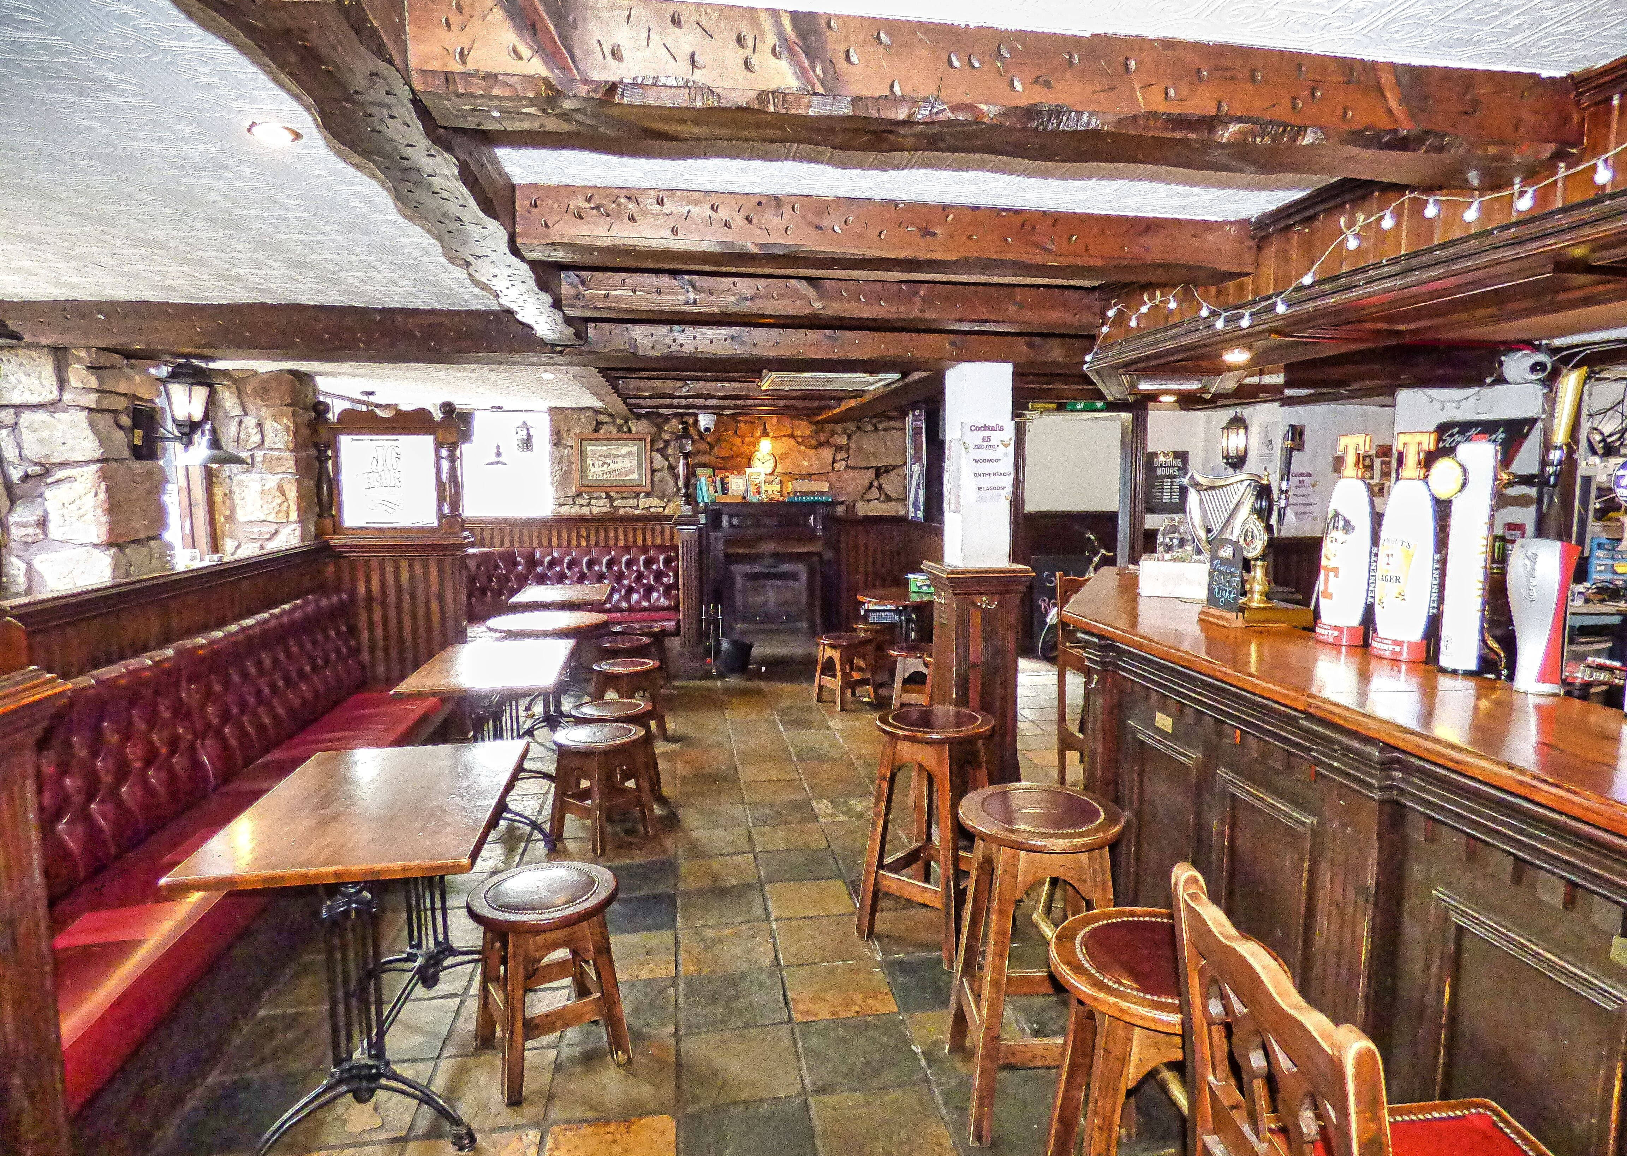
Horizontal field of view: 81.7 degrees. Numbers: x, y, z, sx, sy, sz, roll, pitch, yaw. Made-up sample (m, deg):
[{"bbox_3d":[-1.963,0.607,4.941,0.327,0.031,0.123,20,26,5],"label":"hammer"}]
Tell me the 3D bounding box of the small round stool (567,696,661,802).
[{"bbox_3d":[-0.973,0.849,4.551,0.410,0.451,0.410,0,6,0],"label":"small round stool"}]

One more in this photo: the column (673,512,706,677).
[{"bbox_3d":[-0.951,0.122,7.303,0.250,1.265,0.250,-1,6,-8],"label":"column"}]

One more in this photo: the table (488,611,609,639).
[{"bbox_3d":[-1.453,0.609,5.228,0.655,0.750,0.655,-1,6,-8],"label":"table"}]

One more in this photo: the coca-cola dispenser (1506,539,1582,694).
[{"bbox_3d":[1.592,0.079,2.047,0.145,0.327,0.145,-3,7,-28],"label":"coca-cola dispenser"}]

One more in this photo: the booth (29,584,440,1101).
[{"bbox_3d":[-1.936,0.720,3.250,0.520,0.978,3.150,-1,6,-8],"label":"booth"}]

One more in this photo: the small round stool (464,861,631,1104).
[{"bbox_3d":[-0.703,1.048,2.490,0.380,0.455,0.380,0,6,0],"label":"small round stool"}]

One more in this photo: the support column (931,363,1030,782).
[{"bbox_3d":[0.712,0.092,4.135,0.400,1.997,0.400,-1,6,-8],"label":"support column"}]

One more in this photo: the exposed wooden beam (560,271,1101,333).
[{"bbox_3d":[0.105,-0.931,3.175,1.853,0.140,0.182,-2,6,-13],"label":"exposed wooden beam"}]

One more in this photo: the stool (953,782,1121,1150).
[{"bbox_3d":[0.548,0.925,2.307,0.390,0.732,0.390,0,6,-2],"label":"stool"}]

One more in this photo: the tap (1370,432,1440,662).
[{"bbox_3d":[1.554,-0.090,2.461,0.140,0.577,0.150,-2,6,-20],"label":"tap"}]

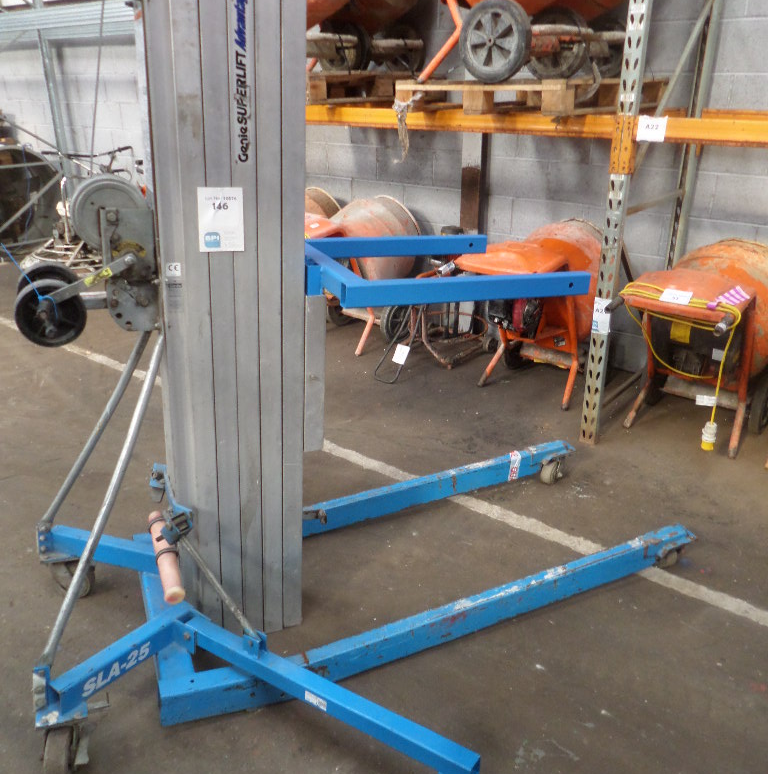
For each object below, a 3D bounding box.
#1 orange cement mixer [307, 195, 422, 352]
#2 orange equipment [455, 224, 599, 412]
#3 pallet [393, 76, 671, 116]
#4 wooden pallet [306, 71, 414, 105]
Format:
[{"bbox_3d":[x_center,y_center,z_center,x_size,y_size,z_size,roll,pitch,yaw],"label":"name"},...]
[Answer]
[{"bbox_3d":[-0.190,-0.712,4.468,0.950,0.870,0.620,-21,31,-39],"label":"orange cement mixer"},{"bbox_3d":[0.853,-0.407,3.750,0.620,0.870,0.950,17,29,35],"label":"orange equipment"},{"bbox_3d":[0.727,-1.427,3.439,0.820,0.140,1.130,17,29,34],"label":"pallet"},{"bbox_3d":[-0.516,-1.818,4.333,1.150,0.150,1.000,17,29,34],"label":"wooden pallet"}]

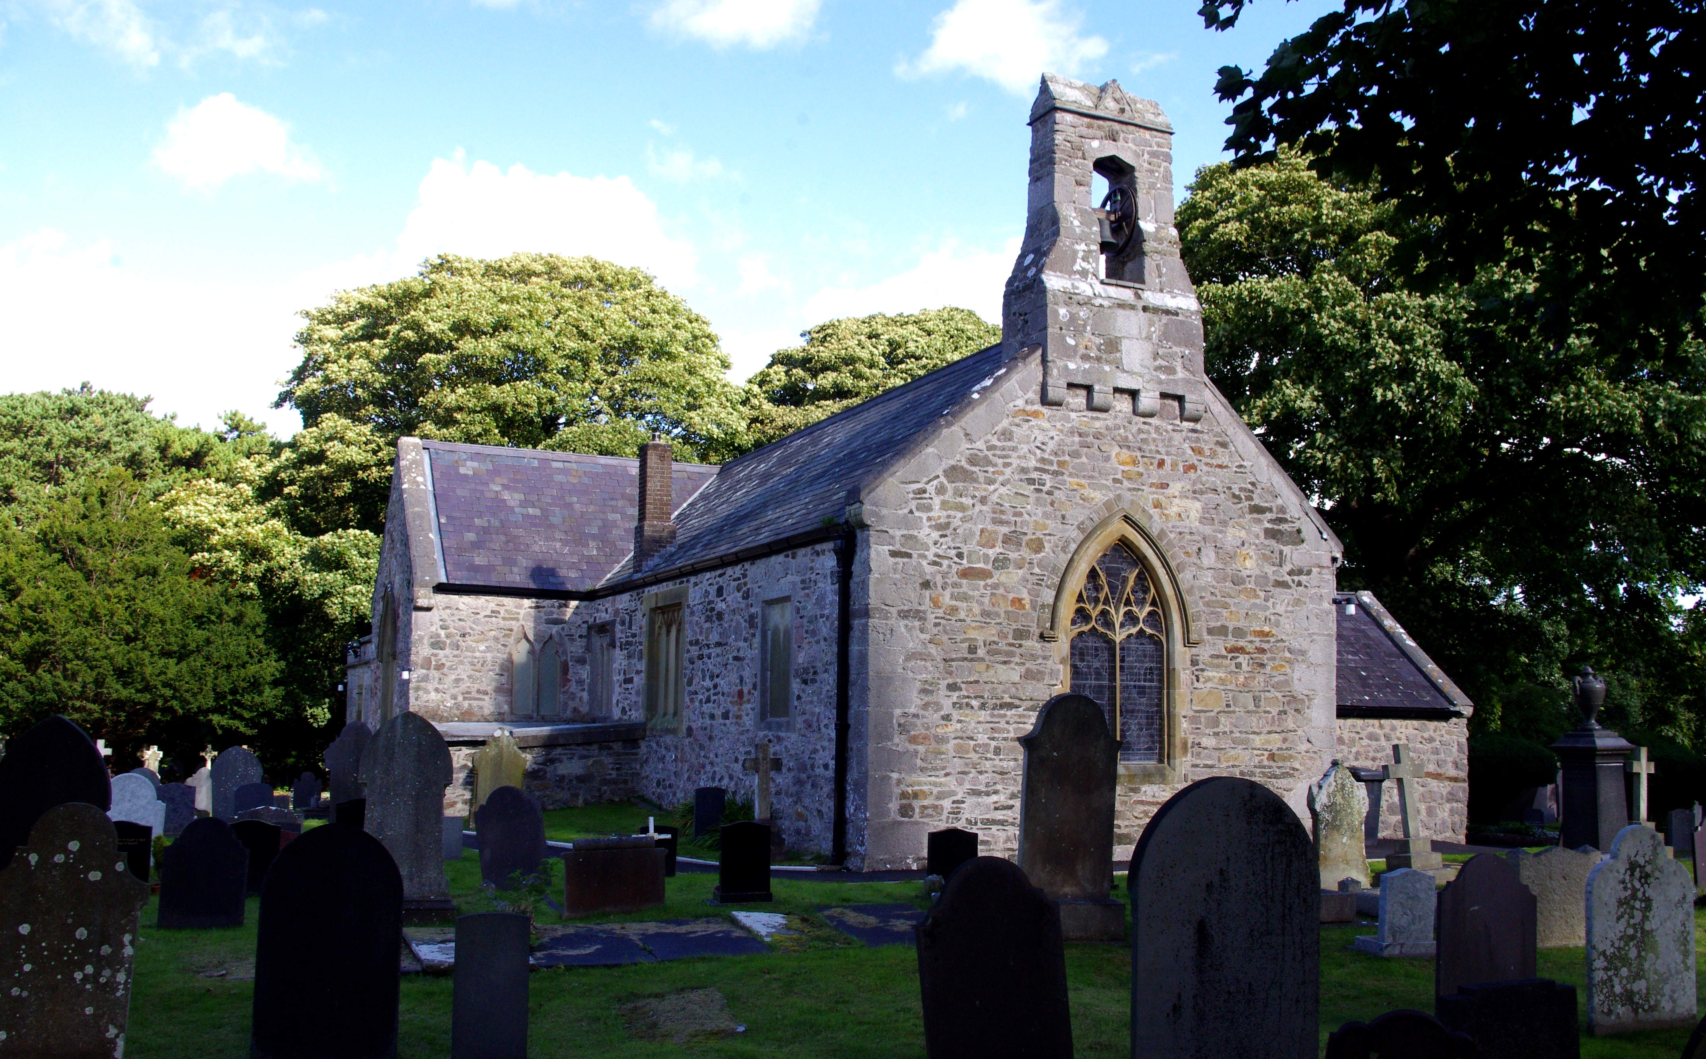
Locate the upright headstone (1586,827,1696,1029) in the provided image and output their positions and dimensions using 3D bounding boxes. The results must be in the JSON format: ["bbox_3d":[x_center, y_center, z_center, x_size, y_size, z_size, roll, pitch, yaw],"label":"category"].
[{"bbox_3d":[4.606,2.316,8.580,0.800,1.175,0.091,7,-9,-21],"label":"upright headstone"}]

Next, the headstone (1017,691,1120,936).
[{"bbox_3d":[1.737,2.301,11.960,0.962,1.975,0.506,2,-8,-6],"label":"headstone"}]

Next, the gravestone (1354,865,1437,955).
[{"bbox_3d":[4.217,2.948,11.429,0.486,0.669,0.405,4,-8,-16],"label":"gravestone"}]

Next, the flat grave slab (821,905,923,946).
[{"bbox_3d":[0.334,3.317,12.277,0.912,0.101,2.178,3,-8,-14],"label":"flat grave slab"}]

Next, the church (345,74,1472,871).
[{"bbox_3d":[-1.001,0.616,30.199,14.790,10.231,24.312,5,-9,-24],"label":"church"}]

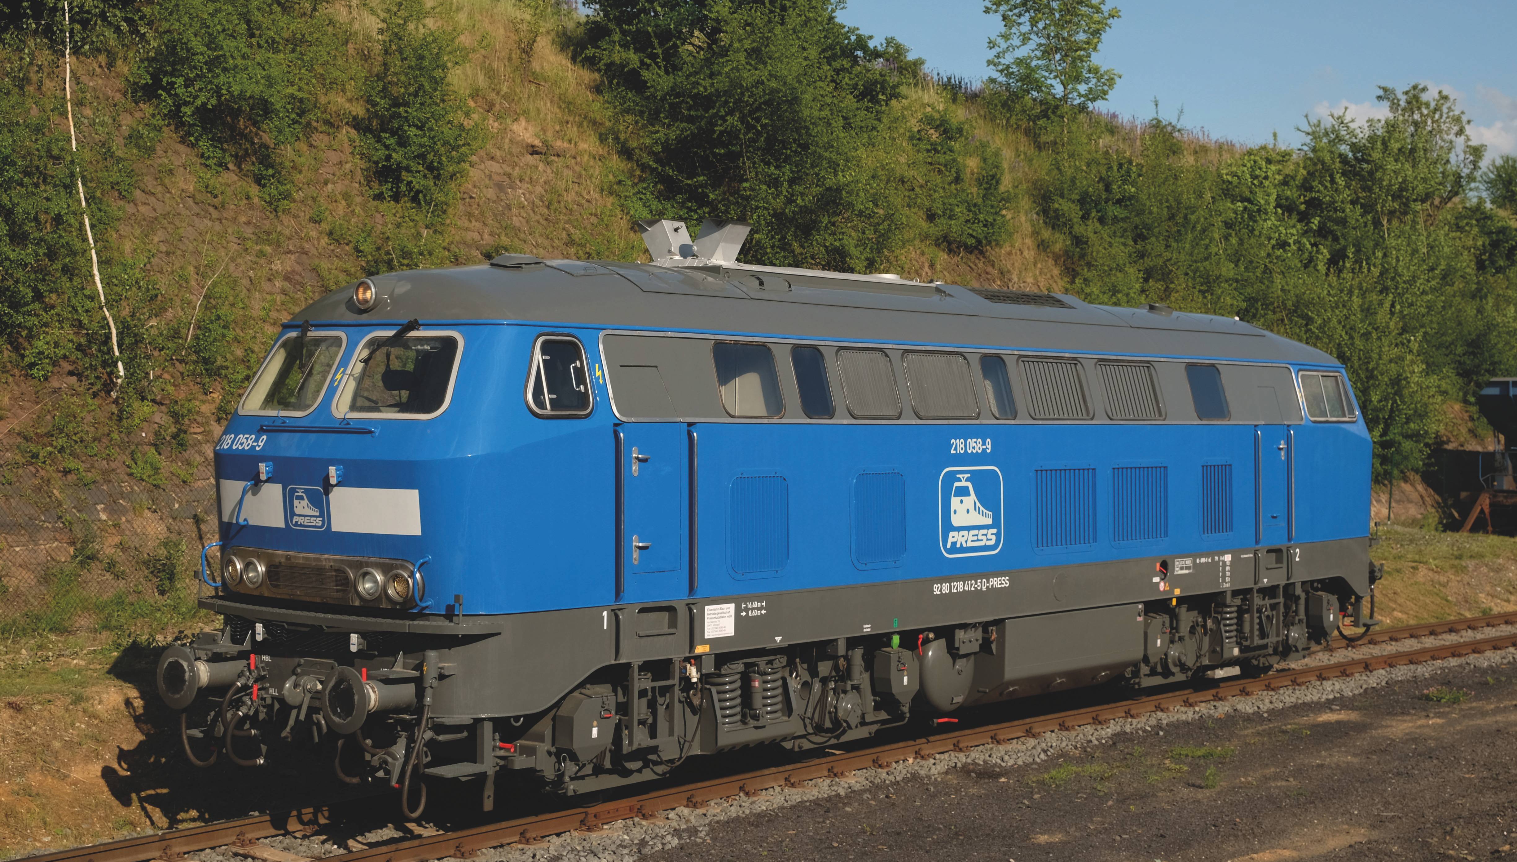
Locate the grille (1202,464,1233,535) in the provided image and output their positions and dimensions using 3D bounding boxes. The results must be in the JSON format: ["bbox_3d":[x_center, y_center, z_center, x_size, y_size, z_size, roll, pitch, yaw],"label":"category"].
[{"bbox_3d":[4.729,0.706,22.991,0.050,0.719,0.702,-1,0,39],"label":"grille"}]

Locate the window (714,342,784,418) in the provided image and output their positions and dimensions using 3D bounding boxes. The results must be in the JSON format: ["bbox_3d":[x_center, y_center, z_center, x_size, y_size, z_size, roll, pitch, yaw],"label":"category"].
[{"bbox_3d":[-0.059,-0.386,17.088,0.060,0.595,0.800,-18,-11,37],"label":"window"}]

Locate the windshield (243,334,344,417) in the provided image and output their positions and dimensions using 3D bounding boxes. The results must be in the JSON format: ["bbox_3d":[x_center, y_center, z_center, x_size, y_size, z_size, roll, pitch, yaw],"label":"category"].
[{"bbox_3d":[-3.332,-0.406,16.139,1.009,0.714,0.070,1,-29,46],"label":"windshield"}]

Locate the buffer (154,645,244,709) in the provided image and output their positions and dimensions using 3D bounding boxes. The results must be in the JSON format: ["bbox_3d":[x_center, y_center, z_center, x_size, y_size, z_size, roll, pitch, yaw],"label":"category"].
[{"bbox_3d":[-3.903,1.726,16.008,0.460,0.460,0.620,1,1,38],"label":"buffer"}]

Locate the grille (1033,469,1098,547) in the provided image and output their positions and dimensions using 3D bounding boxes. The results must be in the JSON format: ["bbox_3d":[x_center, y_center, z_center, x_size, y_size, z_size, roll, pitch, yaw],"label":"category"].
[{"bbox_3d":[2.841,0.709,20.622,0.050,0.710,1.108,-1,0,39],"label":"grille"}]

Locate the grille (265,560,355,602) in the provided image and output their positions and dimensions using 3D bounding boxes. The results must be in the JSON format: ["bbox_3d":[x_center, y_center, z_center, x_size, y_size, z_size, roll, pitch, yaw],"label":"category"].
[{"bbox_3d":[-3.186,1.060,15.862,0.950,0.210,0.060,2,1,39],"label":"grille"}]

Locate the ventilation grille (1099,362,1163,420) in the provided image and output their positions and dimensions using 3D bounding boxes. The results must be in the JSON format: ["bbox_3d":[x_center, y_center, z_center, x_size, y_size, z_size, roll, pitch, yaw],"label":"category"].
[{"bbox_3d":[3.651,-0.392,21.801,0.050,0.592,1.186,-20,-12,37],"label":"ventilation grille"}]

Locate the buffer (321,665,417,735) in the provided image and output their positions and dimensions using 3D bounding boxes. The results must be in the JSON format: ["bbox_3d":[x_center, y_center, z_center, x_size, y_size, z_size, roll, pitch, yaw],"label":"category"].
[{"bbox_3d":[-2.578,1.811,15.203,0.455,0.455,0.650,2,1,39],"label":"buffer"}]

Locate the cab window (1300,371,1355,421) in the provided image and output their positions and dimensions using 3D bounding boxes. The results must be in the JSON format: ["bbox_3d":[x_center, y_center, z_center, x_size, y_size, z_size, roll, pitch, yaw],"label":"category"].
[{"bbox_3d":[6.445,-0.383,25.300,0.070,0.600,1.270,-18,-11,37],"label":"cab window"}]

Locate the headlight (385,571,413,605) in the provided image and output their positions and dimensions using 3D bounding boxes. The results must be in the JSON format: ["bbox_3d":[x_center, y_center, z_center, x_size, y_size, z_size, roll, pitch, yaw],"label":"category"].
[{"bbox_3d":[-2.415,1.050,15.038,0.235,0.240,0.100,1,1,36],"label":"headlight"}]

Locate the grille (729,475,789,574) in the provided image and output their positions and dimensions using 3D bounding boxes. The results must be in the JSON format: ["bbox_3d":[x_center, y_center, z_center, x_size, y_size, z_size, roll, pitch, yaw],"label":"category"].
[{"bbox_3d":[0.013,0.730,17.425,0.050,0.770,0.735,2,1,39],"label":"grille"}]

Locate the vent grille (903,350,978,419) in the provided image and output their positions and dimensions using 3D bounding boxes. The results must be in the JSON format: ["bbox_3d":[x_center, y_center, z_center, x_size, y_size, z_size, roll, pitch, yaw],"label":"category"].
[{"bbox_3d":[1.588,-0.393,19.464,0.050,0.610,1.010,-19,-12,37],"label":"vent grille"}]

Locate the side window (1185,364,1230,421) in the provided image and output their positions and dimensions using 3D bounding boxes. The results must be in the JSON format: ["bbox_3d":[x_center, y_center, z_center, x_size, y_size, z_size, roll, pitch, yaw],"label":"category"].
[{"bbox_3d":[4.640,-0.392,23.011,0.060,0.605,0.785,-18,-11,37],"label":"side window"}]

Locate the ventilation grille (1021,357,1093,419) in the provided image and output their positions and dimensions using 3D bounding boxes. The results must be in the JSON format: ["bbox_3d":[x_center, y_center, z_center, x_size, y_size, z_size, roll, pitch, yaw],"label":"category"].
[{"bbox_3d":[2.789,-0.398,20.947,0.050,0.580,1.150,-19,-12,37],"label":"ventilation grille"}]

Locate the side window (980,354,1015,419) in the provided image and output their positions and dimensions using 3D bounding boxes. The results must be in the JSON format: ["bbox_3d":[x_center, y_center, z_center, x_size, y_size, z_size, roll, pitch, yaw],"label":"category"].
[{"bbox_3d":[2.139,-0.391,19.902,0.050,0.604,0.433,-20,-12,37],"label":"side window"}]

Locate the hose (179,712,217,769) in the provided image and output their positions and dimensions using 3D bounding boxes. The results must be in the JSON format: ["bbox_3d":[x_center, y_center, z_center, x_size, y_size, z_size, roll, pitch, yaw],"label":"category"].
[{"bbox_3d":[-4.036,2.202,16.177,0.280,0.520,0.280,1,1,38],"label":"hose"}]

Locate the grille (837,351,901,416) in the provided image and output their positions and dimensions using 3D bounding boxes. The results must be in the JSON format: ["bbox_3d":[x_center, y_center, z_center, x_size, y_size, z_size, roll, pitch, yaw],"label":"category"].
[{"bbox_3d":[0.918,-0.391,18.369,0.050,0.600,0.795,-20,-12,37],"label":"grille"}]

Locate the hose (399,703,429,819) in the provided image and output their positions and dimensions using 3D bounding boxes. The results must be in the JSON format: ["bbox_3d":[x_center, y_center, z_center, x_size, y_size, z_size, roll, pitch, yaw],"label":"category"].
[{"bbox_3d":[-2.355,2.266,15.307,0.180,0.770,0.130,2,1,39],"label":"hose"}]

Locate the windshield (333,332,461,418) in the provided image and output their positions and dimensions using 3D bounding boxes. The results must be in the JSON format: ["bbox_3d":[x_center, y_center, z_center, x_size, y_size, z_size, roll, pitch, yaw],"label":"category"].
[{"bbox_3d":[-2.482,-0.387,15.439,1.020,0.700,0.080,1,-29,31],"label":"windshield"}]

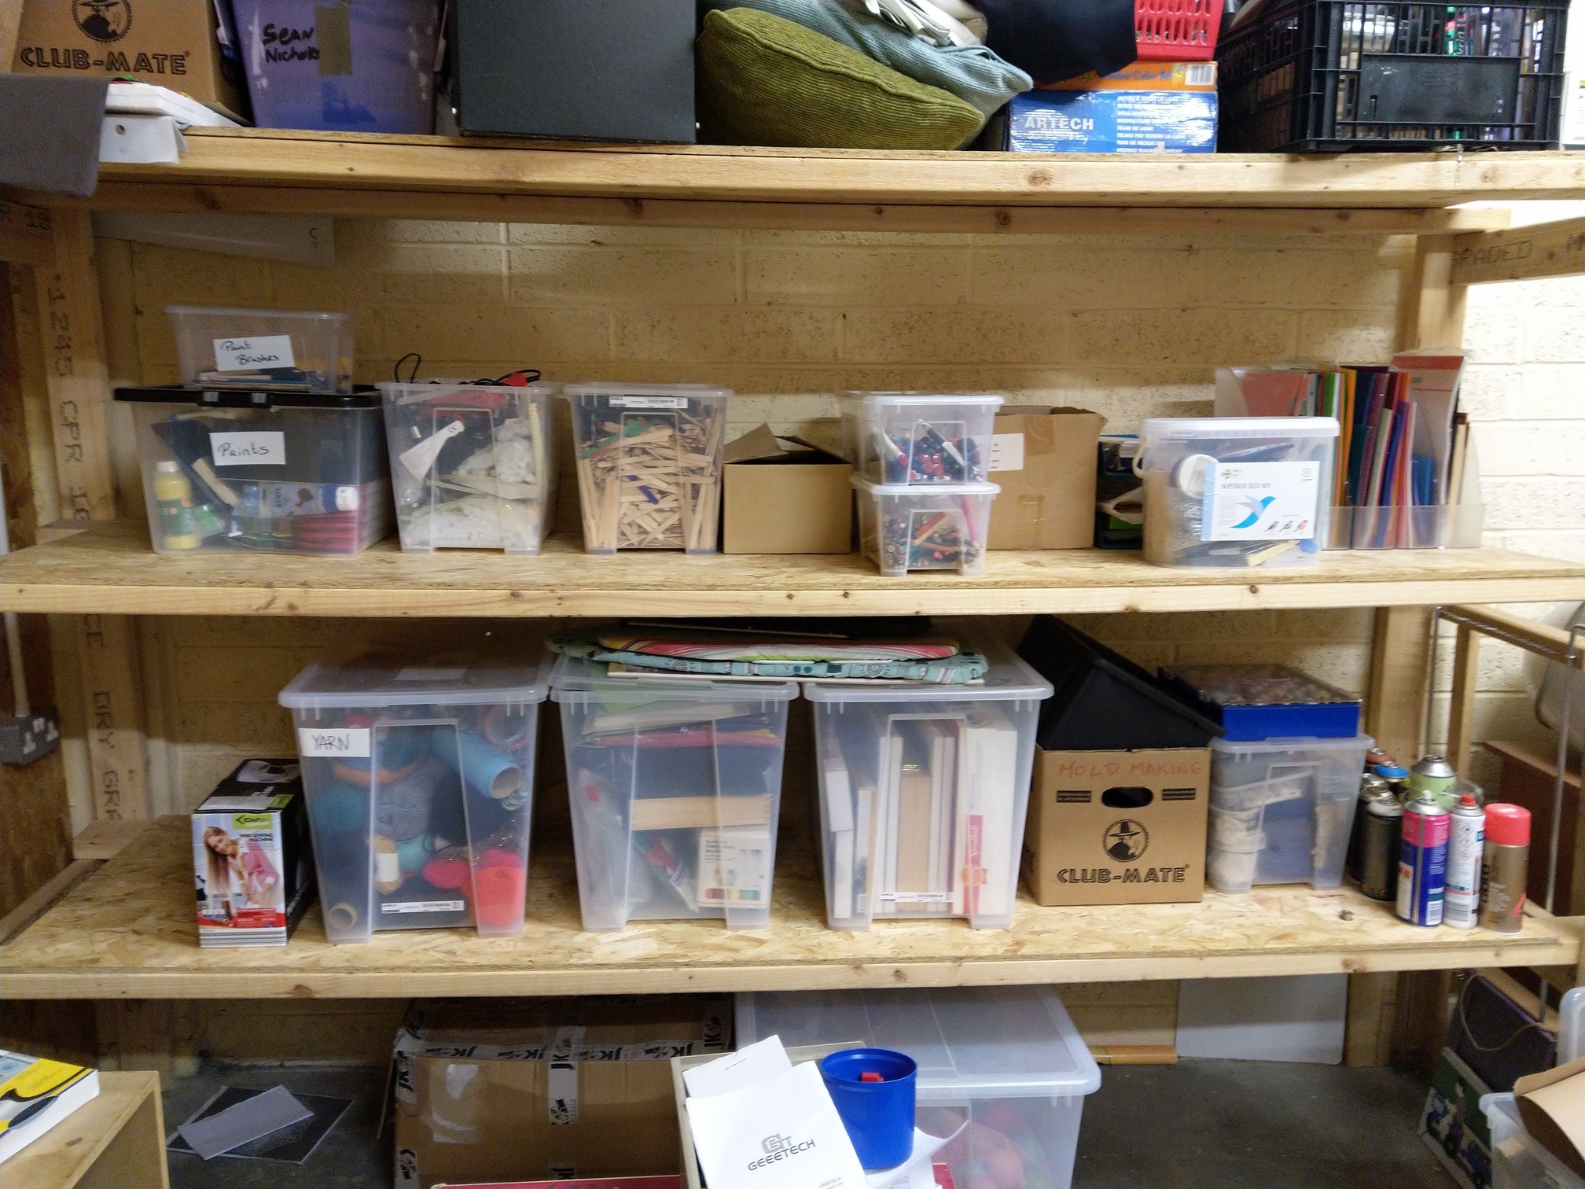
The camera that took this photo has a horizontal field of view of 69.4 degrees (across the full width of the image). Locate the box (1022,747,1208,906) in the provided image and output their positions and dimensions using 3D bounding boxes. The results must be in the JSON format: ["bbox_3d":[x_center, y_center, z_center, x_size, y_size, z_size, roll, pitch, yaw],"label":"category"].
[{"bbox_3d":[0.559,0.371,2.110,0.283,0.275,0.340,0,8,-2],"label":"box"}]

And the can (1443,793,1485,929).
[{"bbox_3d":[1.108,0.438,1.887,0.052,0.216,0.052,1,10,0],"label":"can"}]

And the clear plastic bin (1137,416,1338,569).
[{"bbox_3d":[0.718,-0.175,1.888,0.295,0.240,0.205,1,10,0],"label":"clear plastic bin"}]

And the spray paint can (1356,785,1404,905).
[{"bbox_3d":[1.022,0.431,1.992,0.066,0.193,0.066,0,8,0],"label":"spray paint can"}]

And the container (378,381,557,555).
[{"bbox_3d":[-0.545,-0.236,2.030,0.277,0.282,0.385,0,10,-6],"label":"container"}]

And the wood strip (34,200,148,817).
[{"bbox_3d":[-1.336,-0.130,2.202,0.100,1.170,0.046,0,10,-3],"label":"wood strip"}]

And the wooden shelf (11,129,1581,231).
[{"bbox_3d":[0.019,-0.645,1.833,2.460,0.070,0.620,0,12,-3],"label":"wooden shelf"}]

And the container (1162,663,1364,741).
[{"bbox_3d":[0.831,0.191,2.074,0.252,0.067,0.277,-1,10,-7],"label":"container"}]

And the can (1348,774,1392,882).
[{"bbox_3d":[1.021,0.407,2.035,0.066,0.195,0.066,0,10,0],"label":"can"}]

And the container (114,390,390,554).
[{"bbox_3d":[-0.854,-0.217,1.960,0.408,0.264,0.330,-1,10,-5],"label":"container"}]

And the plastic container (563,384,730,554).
[{"bbox_3d":[-0.256,-0.225,2.067,0.280,0.280,0.390,0,8,-5],"label":"plastic container"}]

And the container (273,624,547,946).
[{"bbox_3d":[-0.603,0.308,2.017,0.390,0.420,0.560,-1,8,-7],"label":"container"}]

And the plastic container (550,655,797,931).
[{"bbox_3d":[-0.192,0.292,2.035,0.386,0.422,0.560,0,10,-3],"label":"plastic container"}]

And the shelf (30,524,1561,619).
[{"bbox_3d":[-0.003,-0.049,1.966,2.460,0.053,0.605,0,10,-3],"label":"shelf"}]

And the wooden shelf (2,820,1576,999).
[{"bbox_3d":[-0.018,0.541,2.078,2.490,0.065,0.630,0,8,-2],"label":"wooden shelf"}]

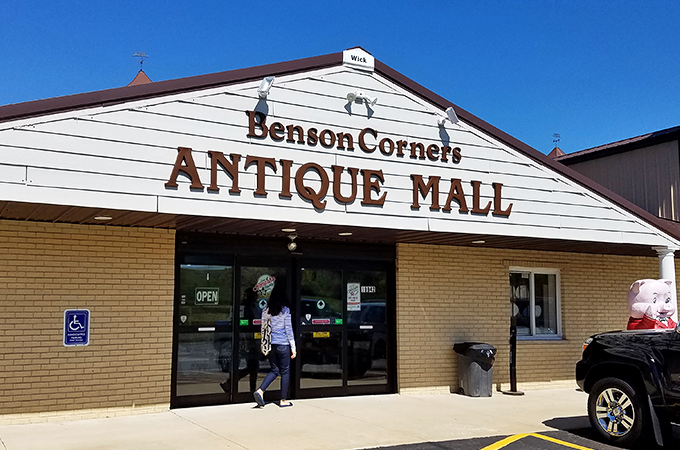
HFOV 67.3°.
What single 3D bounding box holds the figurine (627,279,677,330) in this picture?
[{"bbox_3d":[4.532,1.723,7.409,0.600,1.830,0.550,2,-7,-11],"label":"figurine"}]

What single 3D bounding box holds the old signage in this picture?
[{"bbox_3d":[0.272,-0.630,5.902,4.300,1.010,0.070,4,-7,-22],"label":"old signage"}]

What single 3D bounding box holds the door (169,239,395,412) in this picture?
[{"bbox_3d":[-0.674,1.333,7.411,3.355,2.335,0.150,4,-7,-22],"label":"door"}]

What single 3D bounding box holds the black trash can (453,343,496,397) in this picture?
[{"bbox_3d":[2.143,2.285,8.121,0.500,0.790,0.500,2,-7,-10],"label":"black trash can"}]

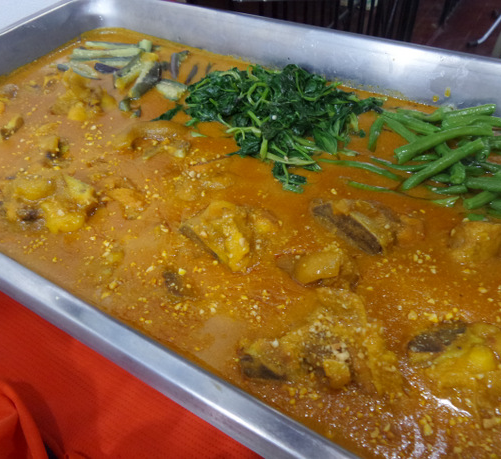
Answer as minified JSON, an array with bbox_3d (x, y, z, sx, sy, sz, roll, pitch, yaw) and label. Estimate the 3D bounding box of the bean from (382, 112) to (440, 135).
[{"bbox_3d":[0.123,-0.084,0.327,0.049,0.007,0.008,28,56,26],"label":"bean"}]

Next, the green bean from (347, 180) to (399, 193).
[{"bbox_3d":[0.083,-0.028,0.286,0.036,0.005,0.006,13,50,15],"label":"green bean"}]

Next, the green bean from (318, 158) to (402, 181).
[{"bbox_3d":[0.078,-0.044,0.301,0.061,0.006,0.009,18,52,19],"label":"green bean"}]

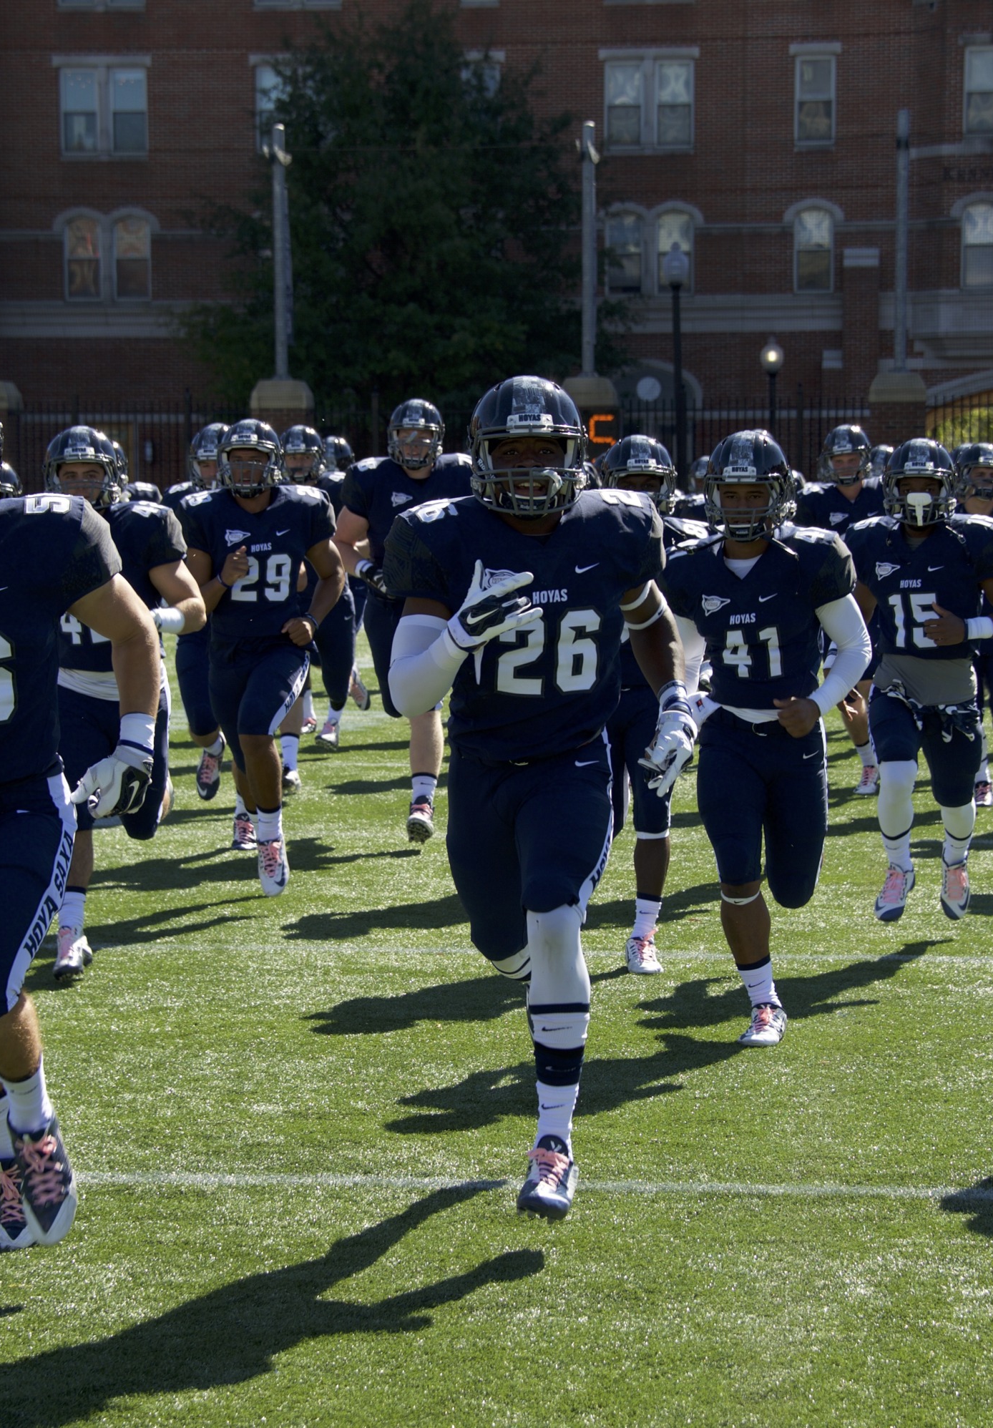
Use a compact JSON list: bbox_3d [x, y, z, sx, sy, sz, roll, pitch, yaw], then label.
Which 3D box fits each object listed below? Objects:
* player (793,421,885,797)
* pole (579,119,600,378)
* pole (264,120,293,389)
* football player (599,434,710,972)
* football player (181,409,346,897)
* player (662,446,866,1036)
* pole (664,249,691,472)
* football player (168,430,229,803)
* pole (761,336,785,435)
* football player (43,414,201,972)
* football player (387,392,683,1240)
[{"bbox_3d":[1.695,-0.513,21.000,0.660,1.805,0.750,0,3,3],"label":"player"},{"bbox_3d":[1.354,-6.804,63.102,0.300,3.850,0.300,0,3,0],"label":"pole"},{"bbox_3d":[-3.189,-6.779,63.102,0.360,3.850,0.360,0,3,0],"label":"pole"},{"bbox_3d":[0.464,-0.031,13.400,0.660,1.681,0.750,0,3,3],"label":"football player"},{"bbox_3d":[-0.912,-0.234,16.599,0.620,1.801,0.850,0,3,-4],"label":"football player"},{"bbox_3d":[0.761,0.069,12.200,0.620,1.724,0.750,0,3,5],"label":"player"},{"bbox_3d":[2.899,-4.939,69.138,0.420,5.200,0.420,0,3,0],"label":"pole"},{"bbox_3d":[-1.228,-0.349,18.649,0.620,1.825,0.850,0,3,2],"label":"football player"},{"bbox_3d":[4.835,-4.638,75.063,0.400,4.000,0.400,0,3,0],"label":"pole"},{"bbox_3d":[-1.325,-0.063,14.149,0.700,1.785,0.950,0,3,-2],"label":"football player"},{"bbox_3d":[0.081,0.158,9.199,0.640,1.755,0.950,0,3,-5],"label":"football player"}]

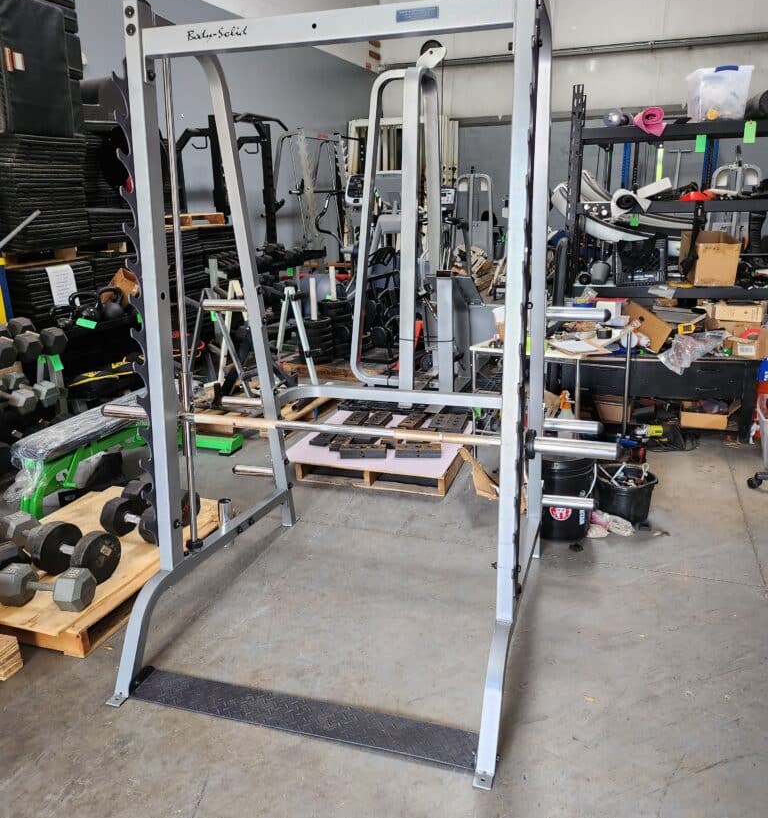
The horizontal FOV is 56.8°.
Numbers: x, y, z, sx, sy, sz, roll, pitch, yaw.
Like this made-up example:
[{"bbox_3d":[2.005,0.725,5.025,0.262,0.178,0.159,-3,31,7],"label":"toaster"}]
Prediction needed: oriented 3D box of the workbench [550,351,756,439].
[{"bbox_3d":[1.723,-0.145,4.729,1.228,0.542,0.580,2,17,10],"label":"workbench"}]

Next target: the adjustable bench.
[{"bbox_3d":[-1.469,0.205,4.019,0.680,0.449,1.357,4,18,17],"label":"adjustable bench"}]

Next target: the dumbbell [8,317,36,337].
[{"bbox_3d":[-2.025,-0.441,4.150,0.320,0.140,0.145,19,16,13],"label":"dumbbell"}]

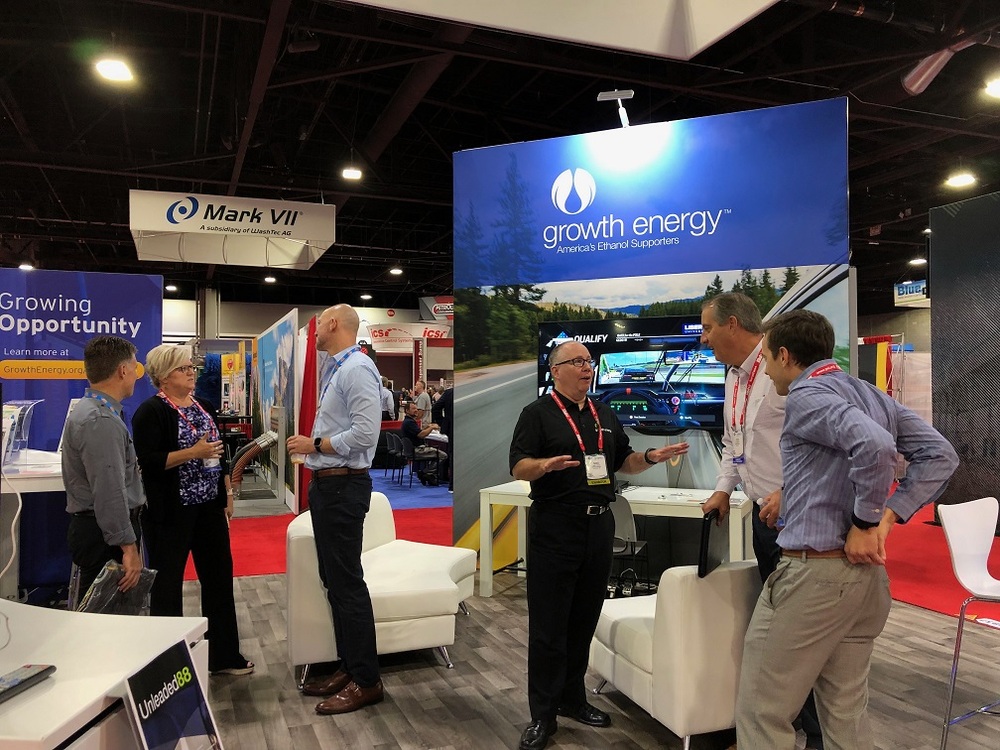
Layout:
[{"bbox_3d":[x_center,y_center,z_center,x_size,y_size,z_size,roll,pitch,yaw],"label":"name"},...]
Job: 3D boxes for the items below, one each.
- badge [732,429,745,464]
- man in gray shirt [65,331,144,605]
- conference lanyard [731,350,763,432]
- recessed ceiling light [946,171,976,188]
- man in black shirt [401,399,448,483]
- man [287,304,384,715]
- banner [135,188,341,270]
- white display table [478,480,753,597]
[{"bbox_3d":[0.929,0.280,3.150,0.015,0.138,0.090,0,-1,-22],"label":"badge"},{"bbox_3d":[-1.656,0.705,3.413,0.360,1.740,0.480,0,-1,-25],"label":"man in gray shirt"},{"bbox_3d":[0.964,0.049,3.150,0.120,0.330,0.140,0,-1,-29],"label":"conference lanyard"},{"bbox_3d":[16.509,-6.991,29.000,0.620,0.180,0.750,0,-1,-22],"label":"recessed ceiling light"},{"bbox_3d":[-1.155,1.026,12.390,0.720,1.280,0.520,0,-1,-18],"label":"man in black shirt"},{"bbox_3d":[-0.812,0.631,3.984,0.480,1.890,0.520,0,-1,-12],"label":"man"},{"bbox_3d":[-6.889,-3.629,20.695,4.460,0.874,4.549,0,-1,-22],"label":"banner"},{"bbox_3d":[0.828,1.210,5.725,1.820,0.752,0.680,-1,-1,26],"label":"white display table"}]

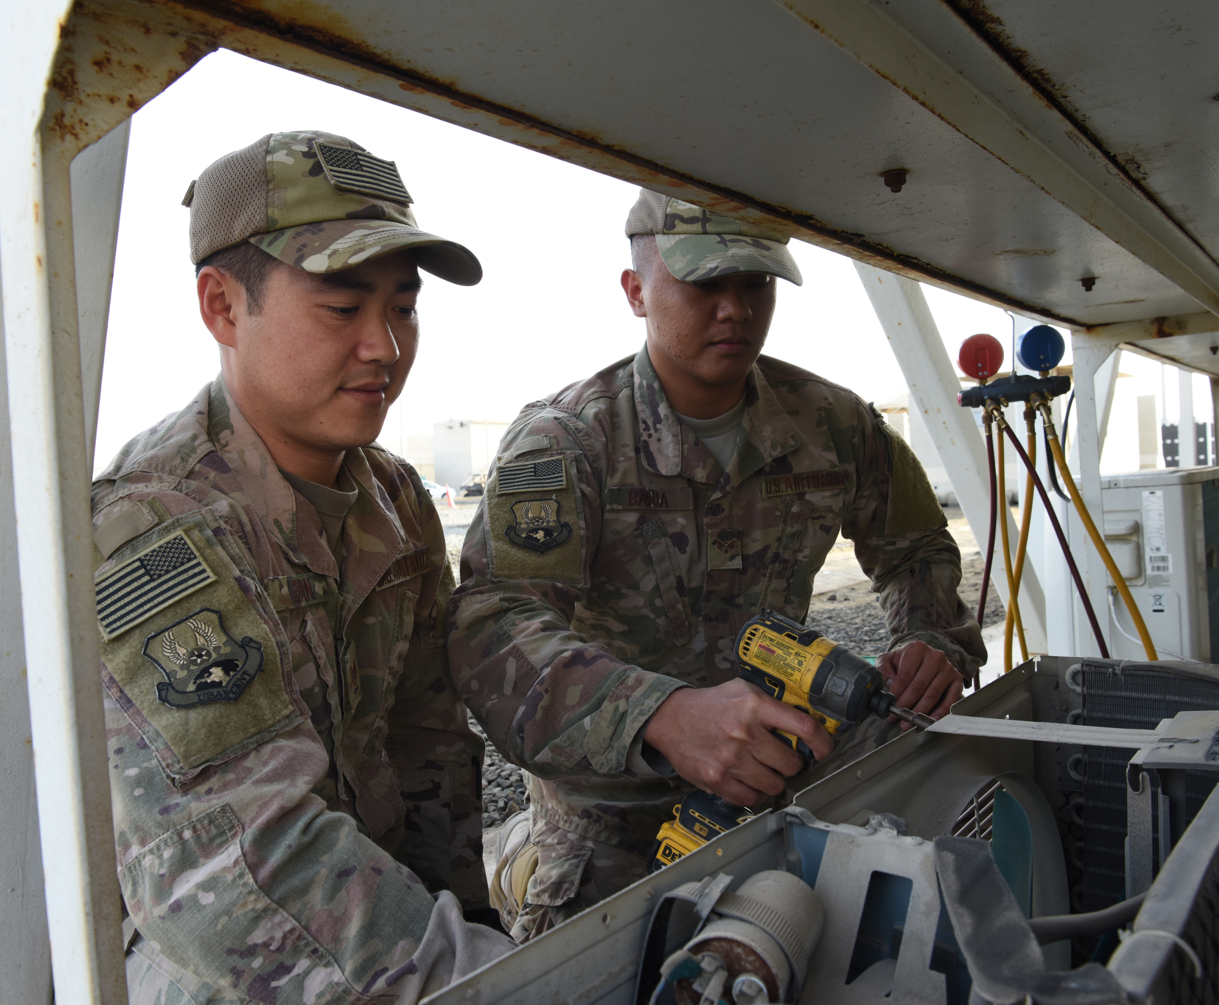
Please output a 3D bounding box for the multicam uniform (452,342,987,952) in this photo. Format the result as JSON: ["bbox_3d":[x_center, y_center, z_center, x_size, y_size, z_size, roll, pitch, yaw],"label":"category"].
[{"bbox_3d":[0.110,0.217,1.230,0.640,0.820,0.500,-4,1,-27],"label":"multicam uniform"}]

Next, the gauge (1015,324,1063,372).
[{"bbox_3d":[0.772,-0.276,1.800,0.081,0.081,0.034,-6,1,11],"label":"gauge"}]

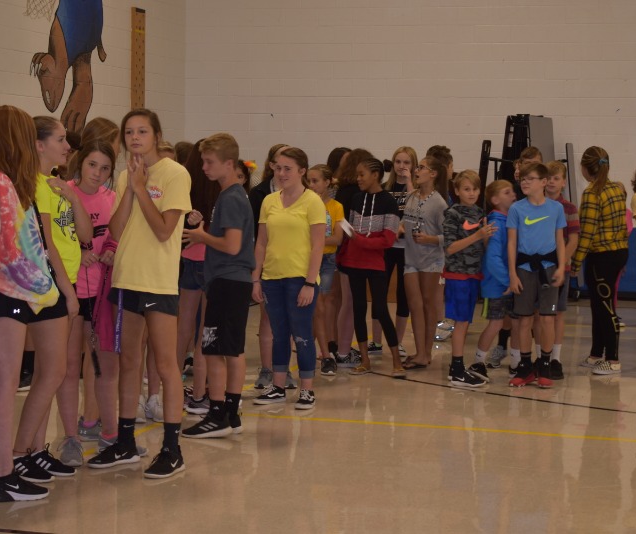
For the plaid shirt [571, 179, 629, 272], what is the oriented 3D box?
[{"bbox_3d":[1.983,-0.285,10.803,0.320,0.640,0.400,4,5,38],"label":"plaid shirt"}]

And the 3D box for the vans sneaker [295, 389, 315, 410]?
[{"bbox_3d":[-0.075,0.774,9.008,0.098,0.100,0.255,2,4,9],"label":"vans sneaker"}]

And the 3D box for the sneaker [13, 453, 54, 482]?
[{"bbox_3d":[-1.304,0.899,6.948,0.262,0.102,0.095,3,4,28],"label":"sneaker"}]

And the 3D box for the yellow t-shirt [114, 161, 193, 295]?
[{"bbox_3d":[-0.764,-0.187,7.084,0.400,0.630,0.280,3,4,27],"label":"yellow t-shirt"}]

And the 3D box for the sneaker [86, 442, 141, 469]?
[{"bbox_3d":[-0.968,0.879,7.282,0.275,0.108,0.100,-2,5,-37],"label":"sneaker"}]

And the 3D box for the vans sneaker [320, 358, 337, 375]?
[{"bbox_3d":[0.073,0.677,10.482,0.095,0.105,0.250,0,4,-10],"label":"vans sneaker"}]

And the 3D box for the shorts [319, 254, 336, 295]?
[{"bbox_3d":[0.004,0.026,10.739,0.280,0.300,0.205,3,4,25],"label":"shorts"}]

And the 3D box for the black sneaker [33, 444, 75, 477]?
[{"bbox_3d":[-1.209,0.881,6.982,0.260,0.115,0.100,3,4,27],"label":"black sneaker"}]

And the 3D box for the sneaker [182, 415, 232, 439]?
[{"bbox_3d":[-0.577,0.823,8.011,0.285,0.112,0.103,-1,4,-31],"label":"sneaker"}]

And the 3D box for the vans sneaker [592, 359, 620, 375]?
[{"bbox_3d":[2.031,0.704,10.755,0.250,0.085,0.092,-1,4,-31],"label":"vans sneaker"}]

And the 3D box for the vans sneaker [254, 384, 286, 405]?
[{"bbox_3d":[-0.286,0.761,9.157,0.095,0.098,0.262,5,5,44],"label":"vans sneaker"}]

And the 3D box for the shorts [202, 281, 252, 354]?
[{"bbox_3d":[-0.474,0.249,8.035,0.265,0.450,0.340,0,4,-10],"label":"shorts"}]

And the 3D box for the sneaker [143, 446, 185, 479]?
[{"bbox_3d":[-0.701,0.888,7.004,0.100,0.115,0.265,3,4,31],"label":"sneaker"}]

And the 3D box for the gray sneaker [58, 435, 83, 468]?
[{"bbox_3d":[-1.163,0.864,7.240,0.098,0.110,0.258,0,4,-17],"label":"gray sneaker"}]

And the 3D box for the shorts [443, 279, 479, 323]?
[{"bbox_3d":[0.948,0.194,10.100,0.225,0.340,0.265,3,4,28],"label":"shorts"}]

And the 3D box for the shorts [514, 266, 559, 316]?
[{"bbox_3d":[1.442,0.139,10.120,0.305,0.360,0.225,1,4,6],"label":"shorts"}]

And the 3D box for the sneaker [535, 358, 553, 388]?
[{"bbox_3d":[1.501,0.711,10.089,0.100,0.140,0.258,2,4,9],"label":"sneaker"}]

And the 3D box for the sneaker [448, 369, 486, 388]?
[{"bbox_3d":[0.993,0.725,10.144,0.255,0.107,0.092,2,4,20],"label":"sneaker"}]

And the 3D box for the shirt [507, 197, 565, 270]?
[{"bbox_3d":[1.441,-0.214,10.090,0.400,0.475,0.225,1,4,7],"label":"shirt"}]

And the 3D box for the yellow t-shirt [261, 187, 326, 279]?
[{"bbox_3d":[-0.151,-0.192,9.077,0.410,0.560,0.250,3,4,23],"label":"yellow t-shirt"}]

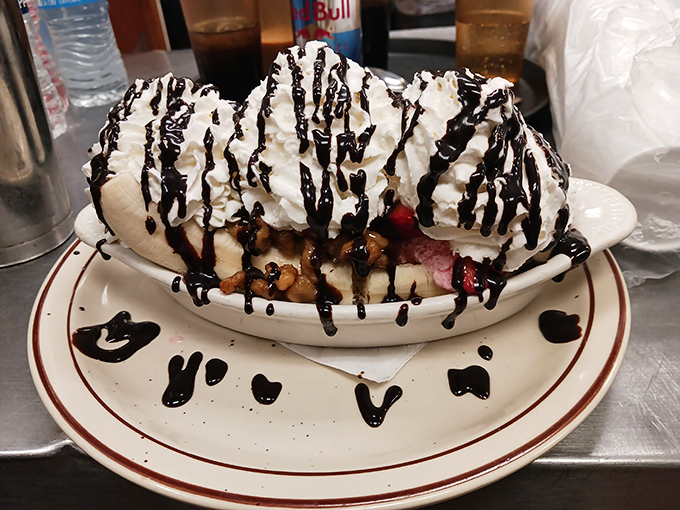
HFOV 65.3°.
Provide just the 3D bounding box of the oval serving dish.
[{"bbox_3d":[0.004,-0.002,0.250,0.255,0.036,0.127,0,35,4],"label":"oval serving dish"}]

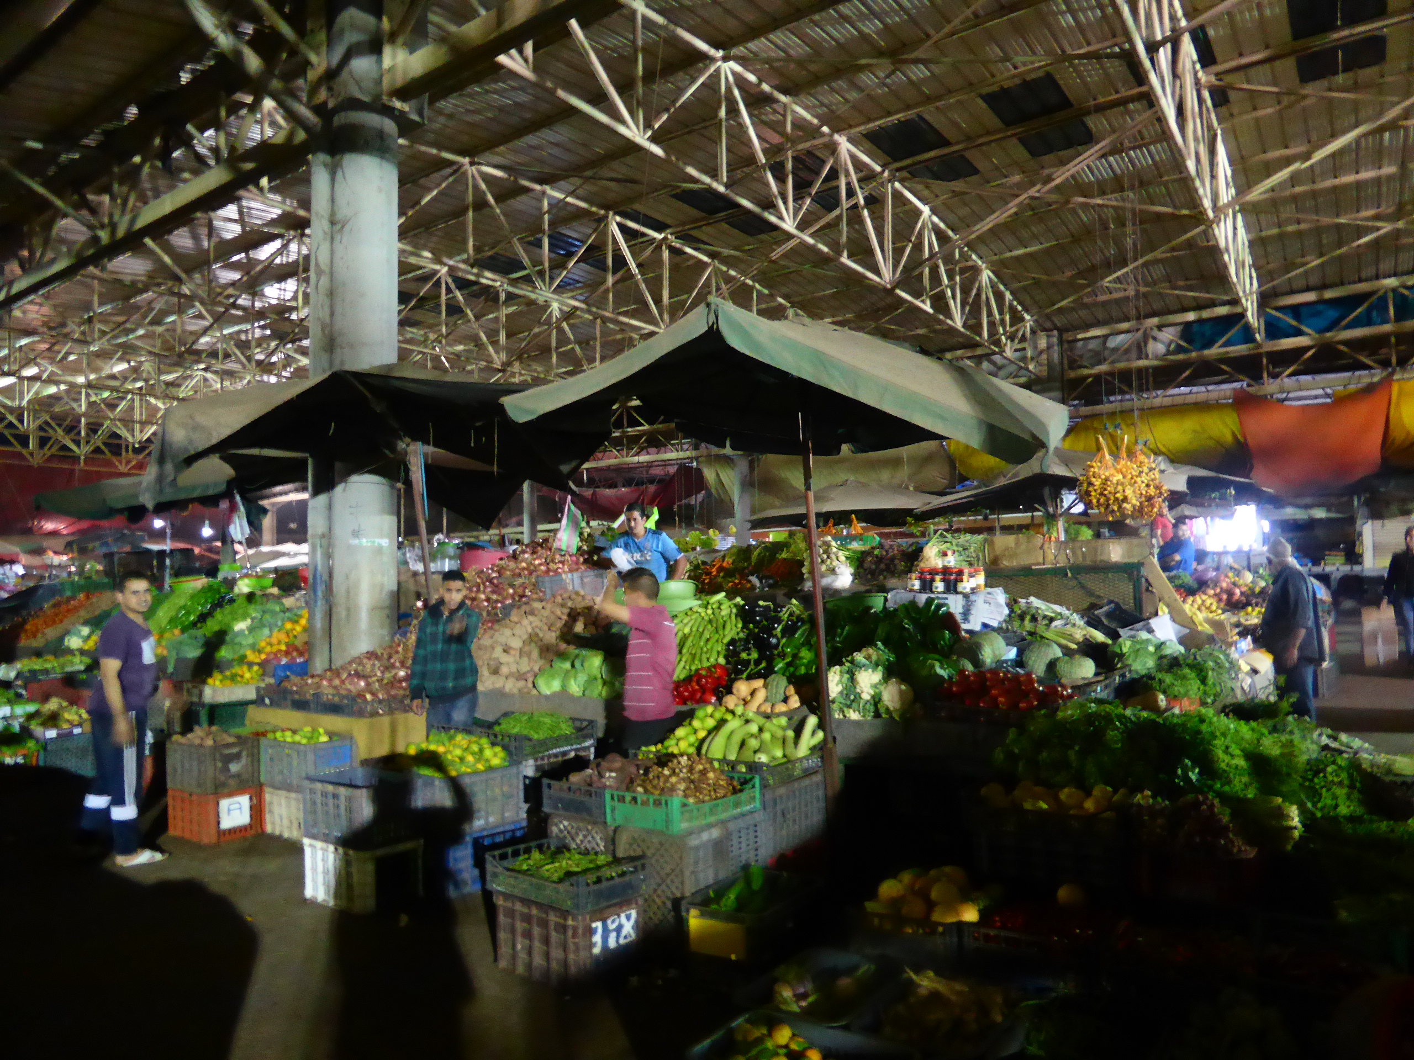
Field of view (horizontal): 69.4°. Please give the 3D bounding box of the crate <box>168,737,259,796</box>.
[{"bbox_3d":[-3.259,1.547,6.771,0.534,0.315,0.334,-3,-3,31],"label":"crate"}]

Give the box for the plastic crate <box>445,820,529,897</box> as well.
[{"bbox_3d":[-1.297,1.753,5.535,0.340,0.307,0.531,-3,-3,40],"label":"plastic crate"}]

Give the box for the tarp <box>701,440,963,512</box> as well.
[{"bbox_3d":[1.982,-0.967,18.050,5.000,1.100,0.500,-3,-3,38],"label":"tarp"}]

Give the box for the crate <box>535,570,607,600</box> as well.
[{"bbox_3d":[-0.889,0.471,7.358,0.530,0.310,0.350,-7,-4,15],"label":"crate"}]

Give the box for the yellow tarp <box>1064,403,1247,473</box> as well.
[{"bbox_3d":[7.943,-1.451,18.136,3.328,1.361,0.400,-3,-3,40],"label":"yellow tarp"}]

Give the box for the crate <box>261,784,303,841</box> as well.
[{"bbox_3d":[-2.675,1.841,6.743,0.520,0.310,0.335,-3,-3,34],"label":"crate"}]

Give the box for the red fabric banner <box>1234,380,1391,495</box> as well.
[{"bbox_3d":[9.604,-1.447,16.216,2.150,1.800,0.200,-3,-3,36],"label":"red fabric banner"}]

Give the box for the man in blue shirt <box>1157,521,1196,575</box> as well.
[{"bbox_3d":[4.911,0.671,10.624,0.500,1.600,0.360,0,-3,-27],"label":"man in blue shirt"}]

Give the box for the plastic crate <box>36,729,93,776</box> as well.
[{"bbox_3d":[-4.512,1.591,7.170,0.430,0.310,0.430,-3,-3,33],"label":"plastic crate"}]

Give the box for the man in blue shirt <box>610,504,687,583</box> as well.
[{"bbox_3d":[-0.448,0.648,7.562,0.580,1.700,0.380,-2,-3,14],"label":"man in blue shirt"}]

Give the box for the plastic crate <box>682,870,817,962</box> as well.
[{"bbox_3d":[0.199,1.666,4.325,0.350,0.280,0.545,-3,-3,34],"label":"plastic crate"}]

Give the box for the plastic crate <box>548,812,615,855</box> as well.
[{"bbox_3d":[-0.449,1.555,4.626,0.384,0.550,0.340,-3,-3,37],"label":"plastic crate"}]

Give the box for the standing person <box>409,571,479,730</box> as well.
[{"bbox_3d":[-1.711,1.123,6.711,0.470,1.710,0.340,-1,-2,-13],"label":"standing person"}]

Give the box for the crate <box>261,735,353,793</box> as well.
[{"bbox_3d":[-2.635,1.534,6.761,0.543,0.313,0.336,-3,-3,33],"label":"crate"}]

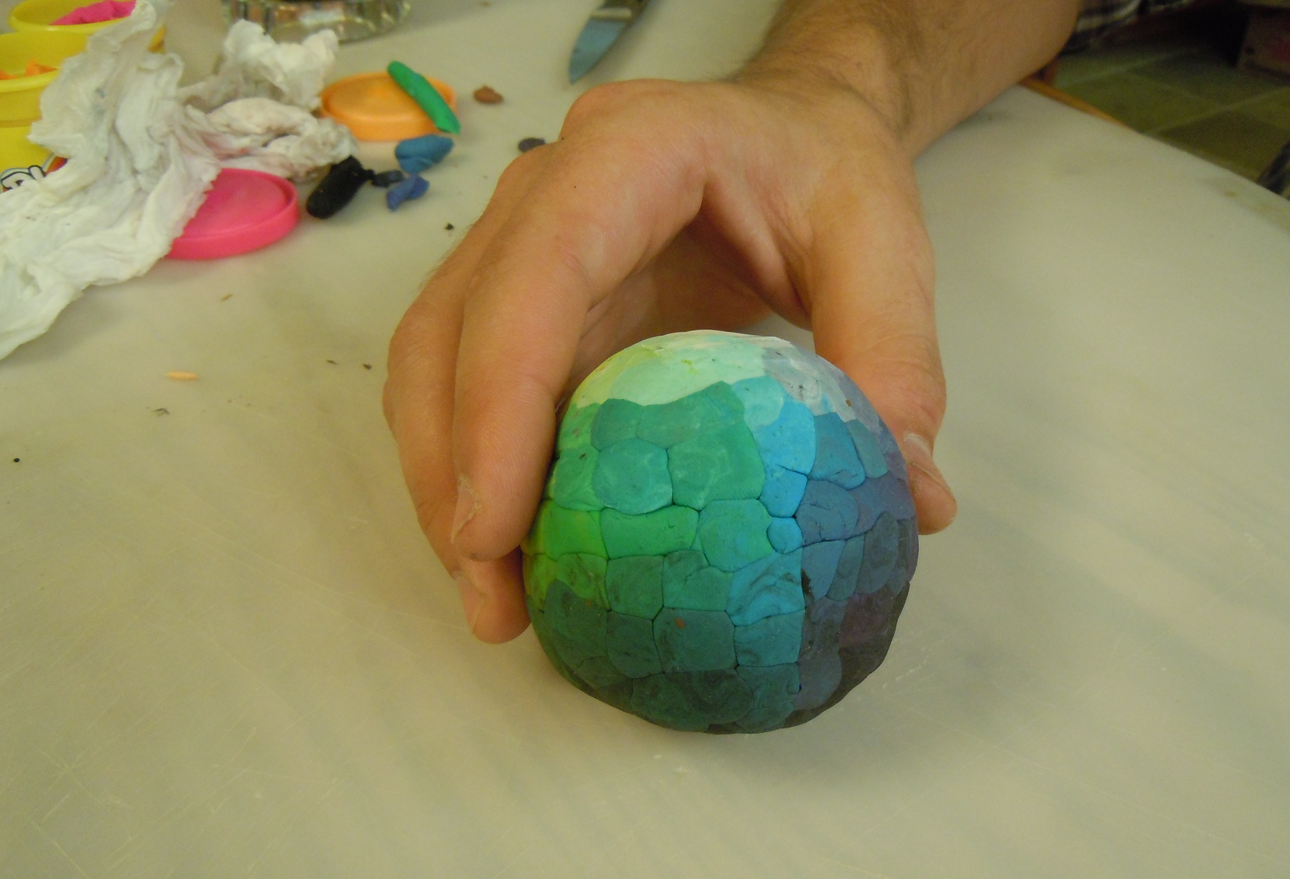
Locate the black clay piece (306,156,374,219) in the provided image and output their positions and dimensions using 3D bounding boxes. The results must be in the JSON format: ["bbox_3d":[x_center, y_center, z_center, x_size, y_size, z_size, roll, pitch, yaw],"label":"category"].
[{"bbox_3d":[-0.116,-0.096,0.430,0.013,0.012,0.036,8,39,9],"label":"black clay piece"}]

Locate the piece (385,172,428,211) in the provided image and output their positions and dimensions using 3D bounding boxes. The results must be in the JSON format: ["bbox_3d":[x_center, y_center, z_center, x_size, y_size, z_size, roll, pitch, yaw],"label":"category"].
[{"bbox_3d":[-0.091,-0.095,0.431,0.011,0.009,0.017,26,45,28],"label":"piece"}]

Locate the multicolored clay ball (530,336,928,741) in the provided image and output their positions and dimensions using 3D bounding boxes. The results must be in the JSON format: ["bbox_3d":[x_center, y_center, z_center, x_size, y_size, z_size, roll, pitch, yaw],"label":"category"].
[{"bbox_3d":[0.015,0.018,0.225,0.079,0.078,0.079,1,38,-1],"label":"multicolored clay ball"}]

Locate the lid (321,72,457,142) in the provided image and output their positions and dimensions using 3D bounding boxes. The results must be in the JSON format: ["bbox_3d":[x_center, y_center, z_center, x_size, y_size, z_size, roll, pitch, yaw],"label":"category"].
[{"bbox_3d":[-0.114,-0.150,0.499,0.058,0.009,0.058,1,38,-1],"label":"lid"}]

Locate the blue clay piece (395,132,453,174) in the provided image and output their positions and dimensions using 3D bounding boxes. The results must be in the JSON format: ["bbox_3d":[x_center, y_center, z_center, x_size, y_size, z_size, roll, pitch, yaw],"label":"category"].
[{"bbox_3d":[-0.090,-0.116,0.454,0.022,0.013,0.014,-12,40,-16],"label":"blue clay piece"}]

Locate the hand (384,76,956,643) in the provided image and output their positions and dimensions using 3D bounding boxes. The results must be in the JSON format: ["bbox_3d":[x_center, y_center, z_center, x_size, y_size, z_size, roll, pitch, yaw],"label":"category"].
[{"bbox_3d":[0.014,-0.032,0.265,0.120,0.085,0.170,8,39,9],"label":"hand"}]

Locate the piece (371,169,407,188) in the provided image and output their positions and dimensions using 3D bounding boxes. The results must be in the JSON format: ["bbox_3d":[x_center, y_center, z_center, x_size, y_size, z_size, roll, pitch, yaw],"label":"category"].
[{"bbox_3d":[-0.101,-0.102,0.442,0.013,0.006,0.008,-8,39,-11],"label":"piece"}]

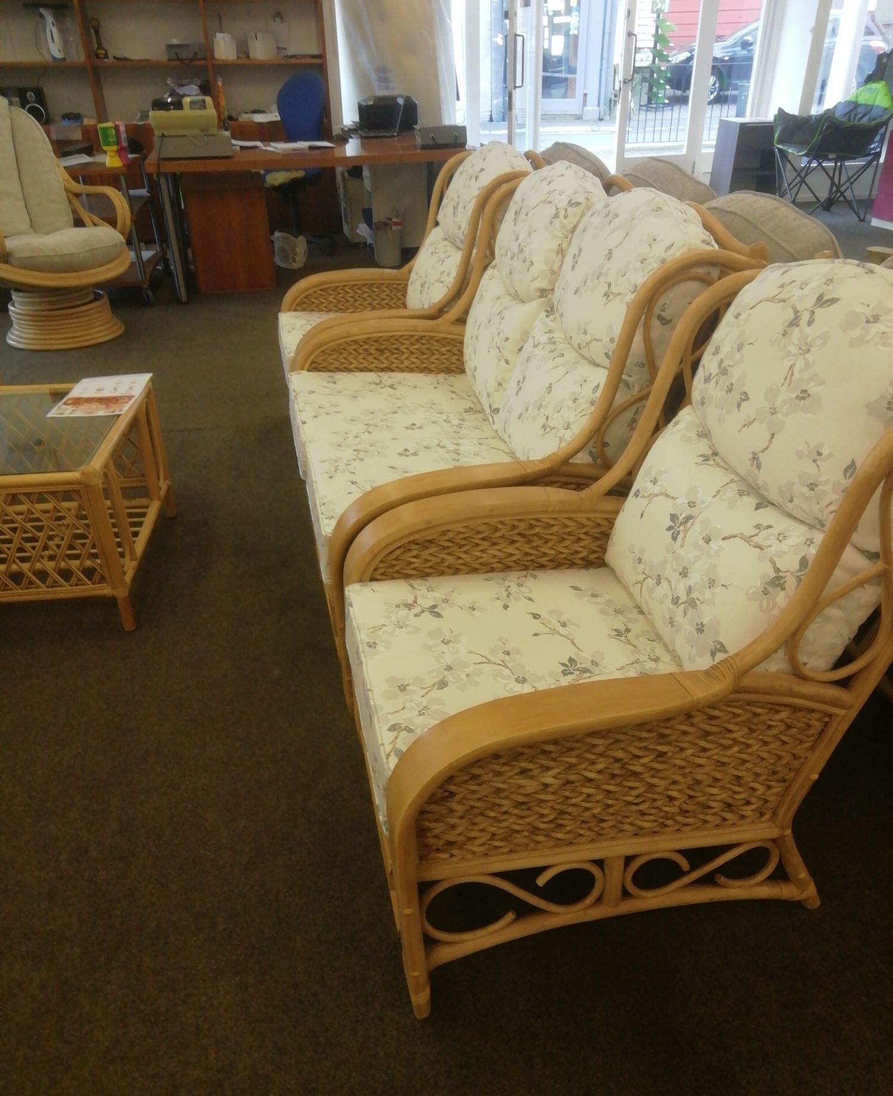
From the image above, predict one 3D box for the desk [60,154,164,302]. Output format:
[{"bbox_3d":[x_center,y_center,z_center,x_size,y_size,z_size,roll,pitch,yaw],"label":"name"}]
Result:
[{"bbox_3d":[-2.082,-1.960,5.507,0.500,0.740,0.620,-5,31,-5],"label":"desk"}]

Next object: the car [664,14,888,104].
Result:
[{"bbox_3d":[6.544,-10.020,18.252,4.300,1.500,1.800,1,31,4],"label":"car"}]

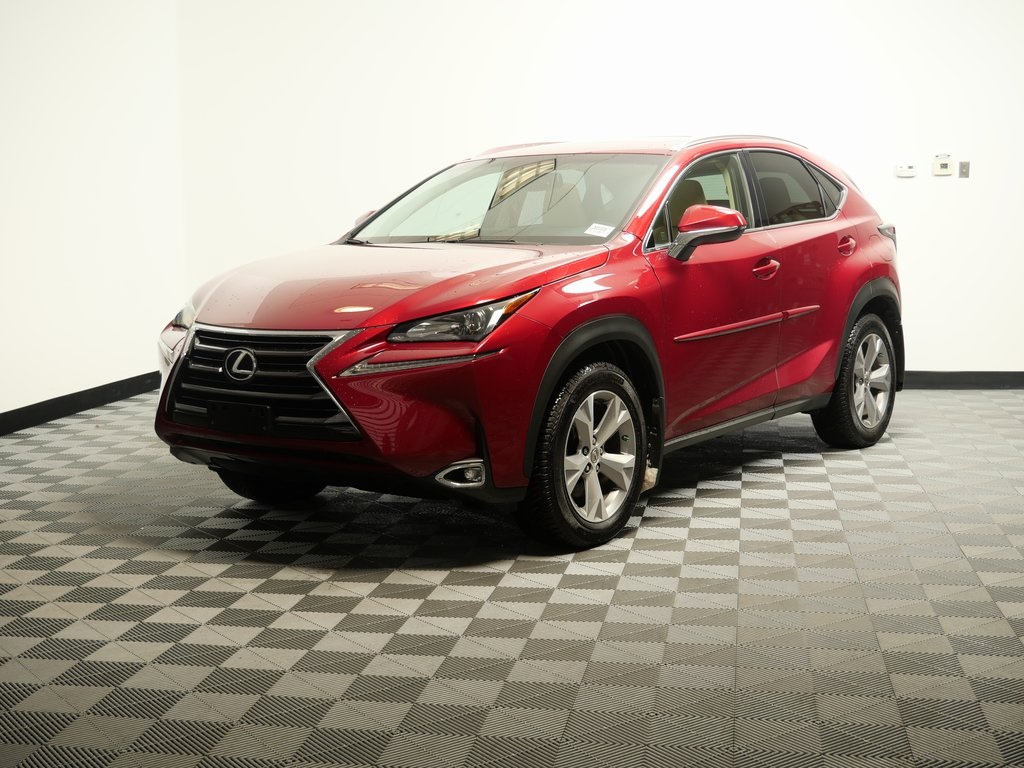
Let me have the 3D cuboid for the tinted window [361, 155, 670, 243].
[{"bbox_3d":[-0.035,-0.803,5.938,1.350,0.140,0.900,4,37,36],"label":"tinted window"}]

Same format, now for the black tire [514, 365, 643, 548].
[{"bbox_3d":[0.252,0.252,5.059,0.230,0.720,0.720,4,8,36],"label":"black tire"}]

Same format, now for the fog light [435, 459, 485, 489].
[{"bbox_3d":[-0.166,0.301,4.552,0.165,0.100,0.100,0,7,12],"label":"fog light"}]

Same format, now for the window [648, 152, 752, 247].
[{"bbox_3d":[0.763,-0.800,5.814,0.060,0.450,1.050,-20,-6,36],"label":"window"}]

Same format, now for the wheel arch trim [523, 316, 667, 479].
[{"bbox_3d":[0.302,0.017,4.969,0.110,0.530,0.880,4,8,36],"label":"wheel arch trim"}]

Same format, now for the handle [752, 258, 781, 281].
[{"bbox_3d":[1.114,-0.504,5.979,0.060,0.075,0.215,4,8,36],"label":"handle"}]

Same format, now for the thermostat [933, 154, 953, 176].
[{"bbox_3d":[3.069,-1.558,9.700,0.135,0.150,0.040,0,7,5],"label":"thermostat"}]

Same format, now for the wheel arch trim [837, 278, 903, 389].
[{"bbox_3d":[1.852,-0.281,7.099,0.100,0.540,0.960,4,8,36],"label":"wheel arch trim"}]

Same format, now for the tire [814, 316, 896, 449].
[{"bbox_3d":[1.827,-0.020,7.226,0.230,0.720,0.720,4,8,36],"label":"tire"}]

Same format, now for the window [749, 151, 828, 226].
[{"bbox_3d":[1.330,-0.947,6.641,0.060,0.370,0.800,-20,-6,36],"label":"window"}]

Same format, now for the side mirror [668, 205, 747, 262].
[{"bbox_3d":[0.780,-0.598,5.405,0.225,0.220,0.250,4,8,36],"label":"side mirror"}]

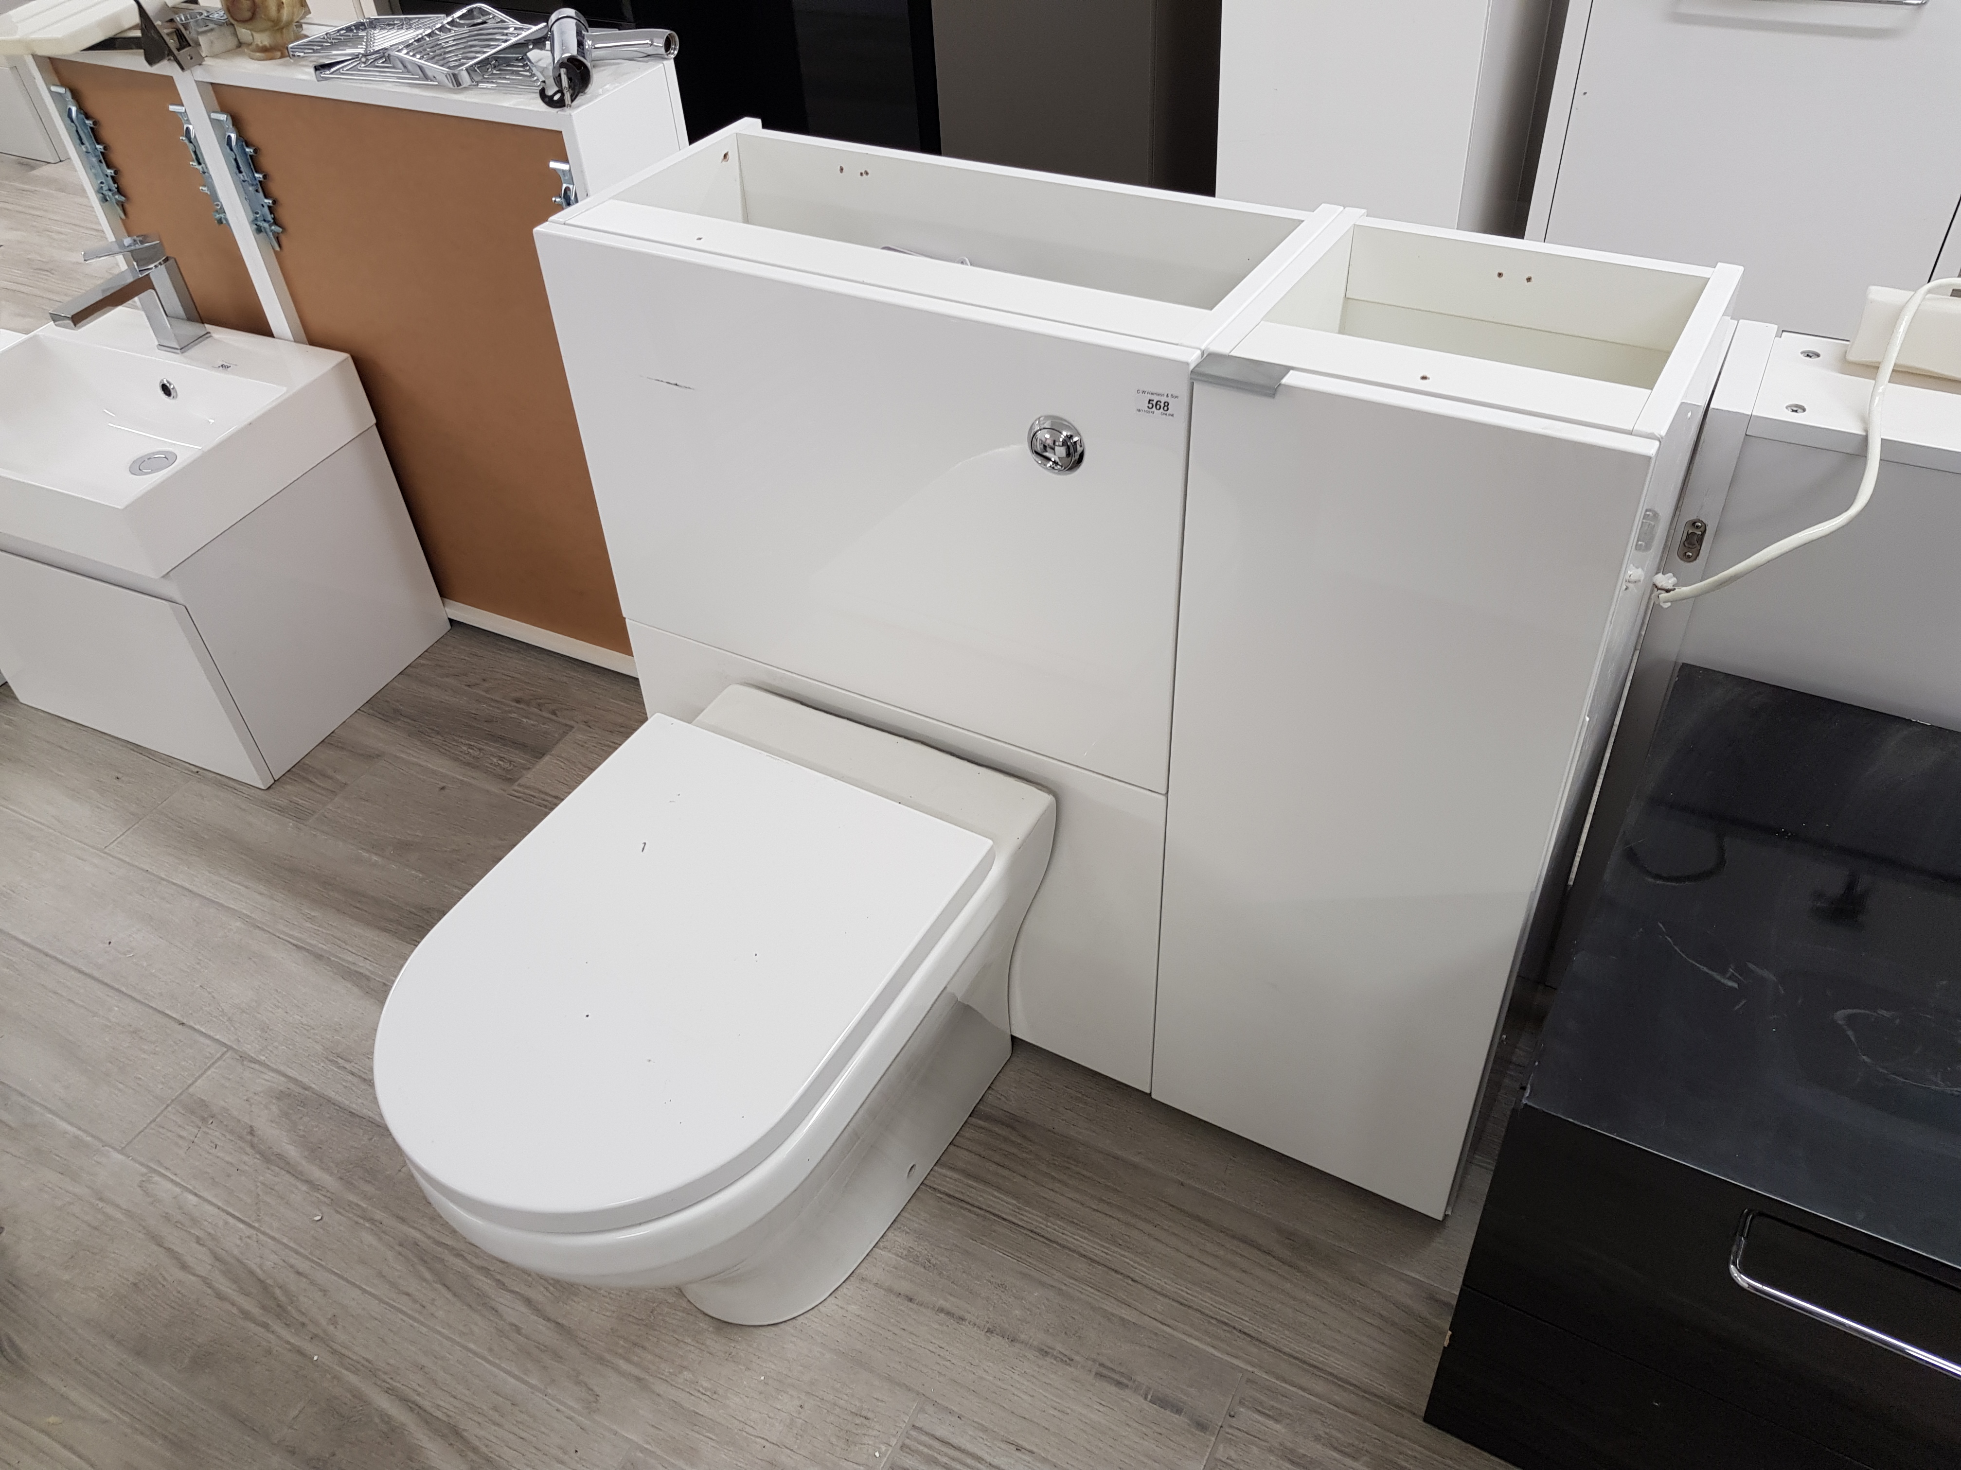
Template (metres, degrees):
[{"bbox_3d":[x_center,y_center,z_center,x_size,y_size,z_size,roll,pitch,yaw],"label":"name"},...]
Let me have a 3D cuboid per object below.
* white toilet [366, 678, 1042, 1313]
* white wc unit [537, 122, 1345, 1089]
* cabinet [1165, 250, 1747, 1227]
[{"bbox_3d":[-0.229,0.305,1.325,0.378,0.430,0.576,19,44,24],"label":"white toilet"},{"bbox_3d":[-0.024,-0.106,1.486,0.602,0.838,0.304,19,44,24],"label":"white wc unit"},{"bbox_3d":[0.369,0.026,1.301,0.302,0.838,0.304,19,44,24],"label":"cabinet"}]

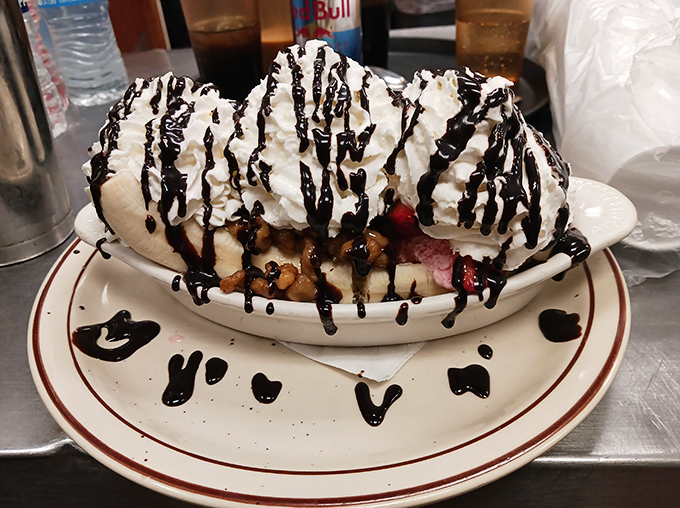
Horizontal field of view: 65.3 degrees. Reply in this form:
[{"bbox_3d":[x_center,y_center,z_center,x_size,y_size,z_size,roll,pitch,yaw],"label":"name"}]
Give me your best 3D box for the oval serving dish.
[{"bbox_3d":[0.004,-0.002,0.250,0.255,0.036,0.127,0,35,4],"label":"oval serving dish"}]

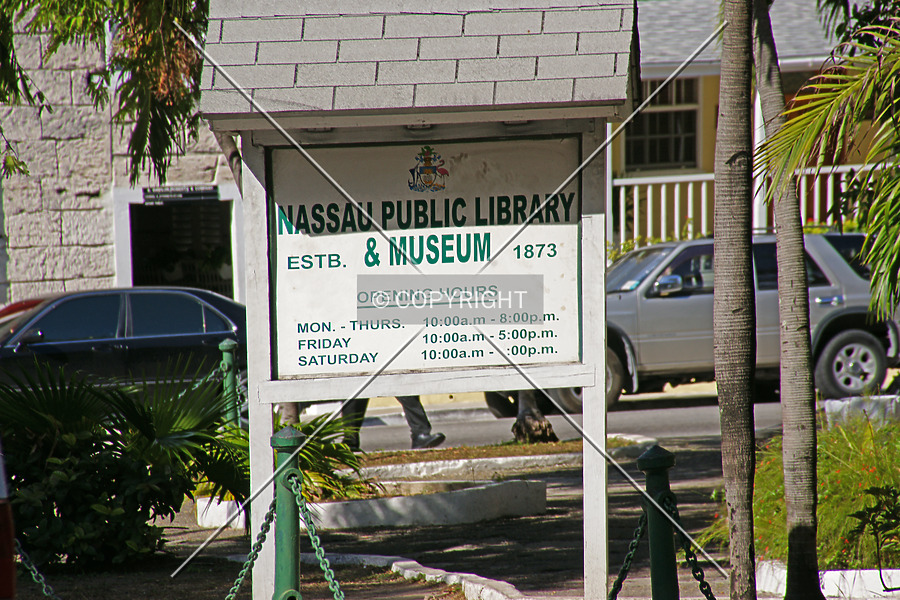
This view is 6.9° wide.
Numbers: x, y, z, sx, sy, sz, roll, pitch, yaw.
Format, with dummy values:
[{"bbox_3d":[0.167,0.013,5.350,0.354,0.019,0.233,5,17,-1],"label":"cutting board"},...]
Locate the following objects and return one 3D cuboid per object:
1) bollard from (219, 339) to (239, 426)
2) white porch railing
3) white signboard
[{"bbox_3d":[-1.516,0.742,52.000,0.132,0.950,0.132,-2,0,0],"label":"bollard"},{"bbox_3d":[3.096,-0.868,77.000,3.100,0.920,0.080,-2,2,-14],"label":"white porch railing"},{"bbox_3d":[-0.090,-0.167,29.100,1.220,0.920,0.050,-1,2,3],"label":"white signboard"}]

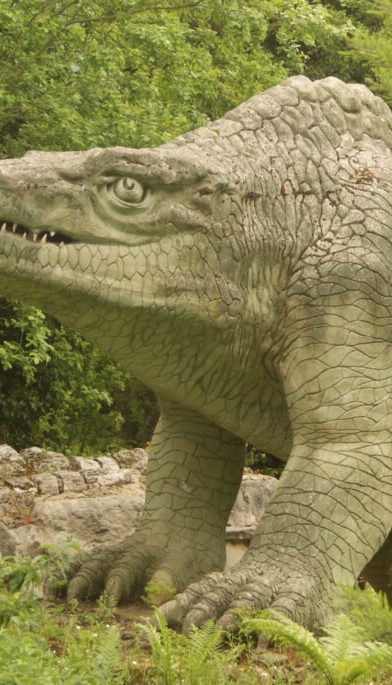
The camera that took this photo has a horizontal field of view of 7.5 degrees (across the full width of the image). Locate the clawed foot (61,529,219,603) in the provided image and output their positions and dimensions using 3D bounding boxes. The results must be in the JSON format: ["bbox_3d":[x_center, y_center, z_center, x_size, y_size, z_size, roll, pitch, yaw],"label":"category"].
[{"bbox_3d":[-0.410,1.656,22.100,1.050,0.500,0.880,-1,1,-45],"label":"clawed foot"}]

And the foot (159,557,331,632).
[{"bbox_3d":[0.348,1.736,20.600,1.050,0.500,0.880,-1,1,-41],"label":"foot"}]

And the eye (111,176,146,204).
[{"bbox_3d":[-0.463,-1.042,20.500,0.245,0.195,0.130,0,1,-7],"label":"eye"}]

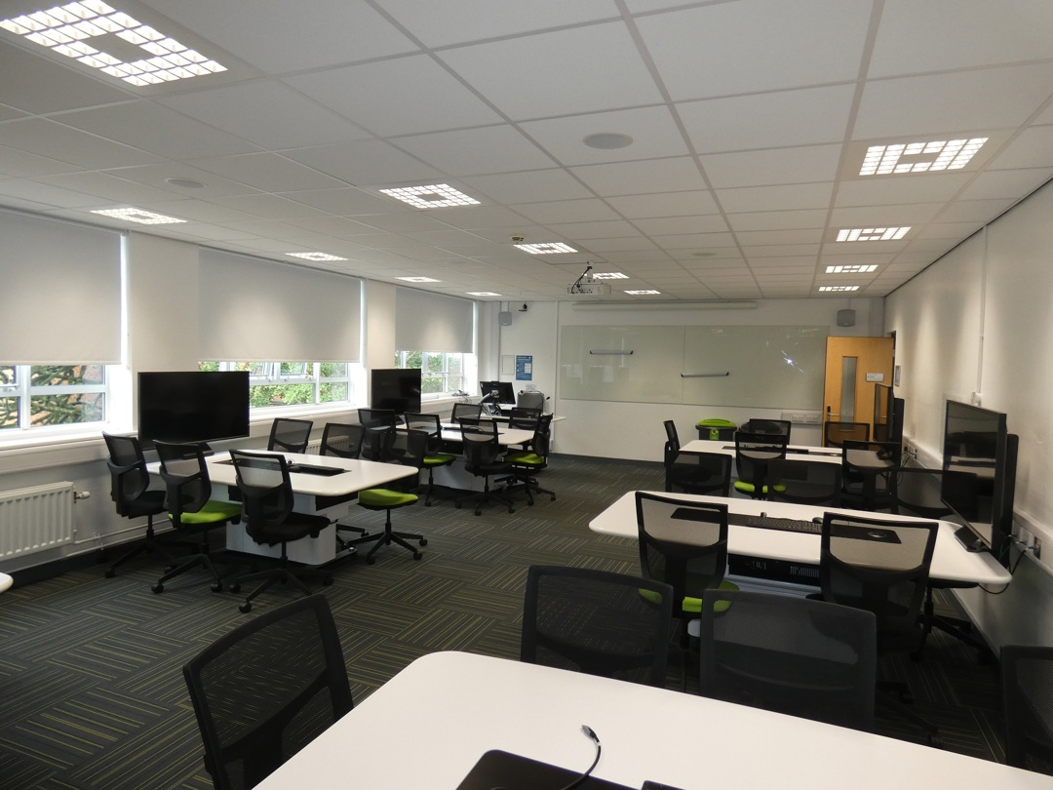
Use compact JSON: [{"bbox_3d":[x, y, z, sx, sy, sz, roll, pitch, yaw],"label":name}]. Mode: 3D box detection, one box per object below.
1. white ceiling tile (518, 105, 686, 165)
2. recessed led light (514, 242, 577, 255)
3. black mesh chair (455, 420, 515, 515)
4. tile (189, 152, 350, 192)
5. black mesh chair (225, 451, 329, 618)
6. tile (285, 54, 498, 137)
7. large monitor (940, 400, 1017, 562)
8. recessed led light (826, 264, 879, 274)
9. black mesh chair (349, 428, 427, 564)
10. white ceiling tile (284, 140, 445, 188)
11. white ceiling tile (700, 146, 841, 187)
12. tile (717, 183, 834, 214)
[{"bbox_3d":[0.341,-1.057,2.513,0.600,0.020,0.600,4,5,24],"label":"white ceiling tile"},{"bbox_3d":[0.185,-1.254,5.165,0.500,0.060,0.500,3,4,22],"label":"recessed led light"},{"bbox_3d":[-0.439,0.776,6.871,0.620,1.020,0.640,3,4,19],"label":"black mesh chair"},{"bbox_3d":[-1.316,-1.149,3.151,0.600,0.025,0.600,4,5,23],"label":"tile"},{"bbox_3d":[-1.737,0.919,4.344,0.620,1.020,0.640,3,4,20],"label":"black mesh chair"},{"bbox_3d":[-0.448,-1.050,2.161,0.595,0.022,0.595,3,4,23],"label":"tile"},{"bbox_3d":[2.503,0.394,3.410,0.080,0.640,1.030,4,5,23],"label":"large monitor"},{"bbox_3d":[3.127,-1.213,5.849,0.430,0.040,0.440,4,5,24],"label":"recessed led light"},{"bbox_3d":[-1.132,0.818,5.072,0.630,1.000,0.630,4,5,37],"label":"black mesh chair"},{"bbox_3d":[-0.778,-1.127,2.975,0.600,0.020,0.600,4,5,24],"label":"white ceiling tile"},{"bbox_3d":[1.147,-1.072,2.870,0.590,0.020,0.590,3,4,22],"label":"white ceiling tile"},{"bbox_3d":[1.362,-1.083,3.345,0.595,0.022,0.595,3,4,23],"label":"tile"}]

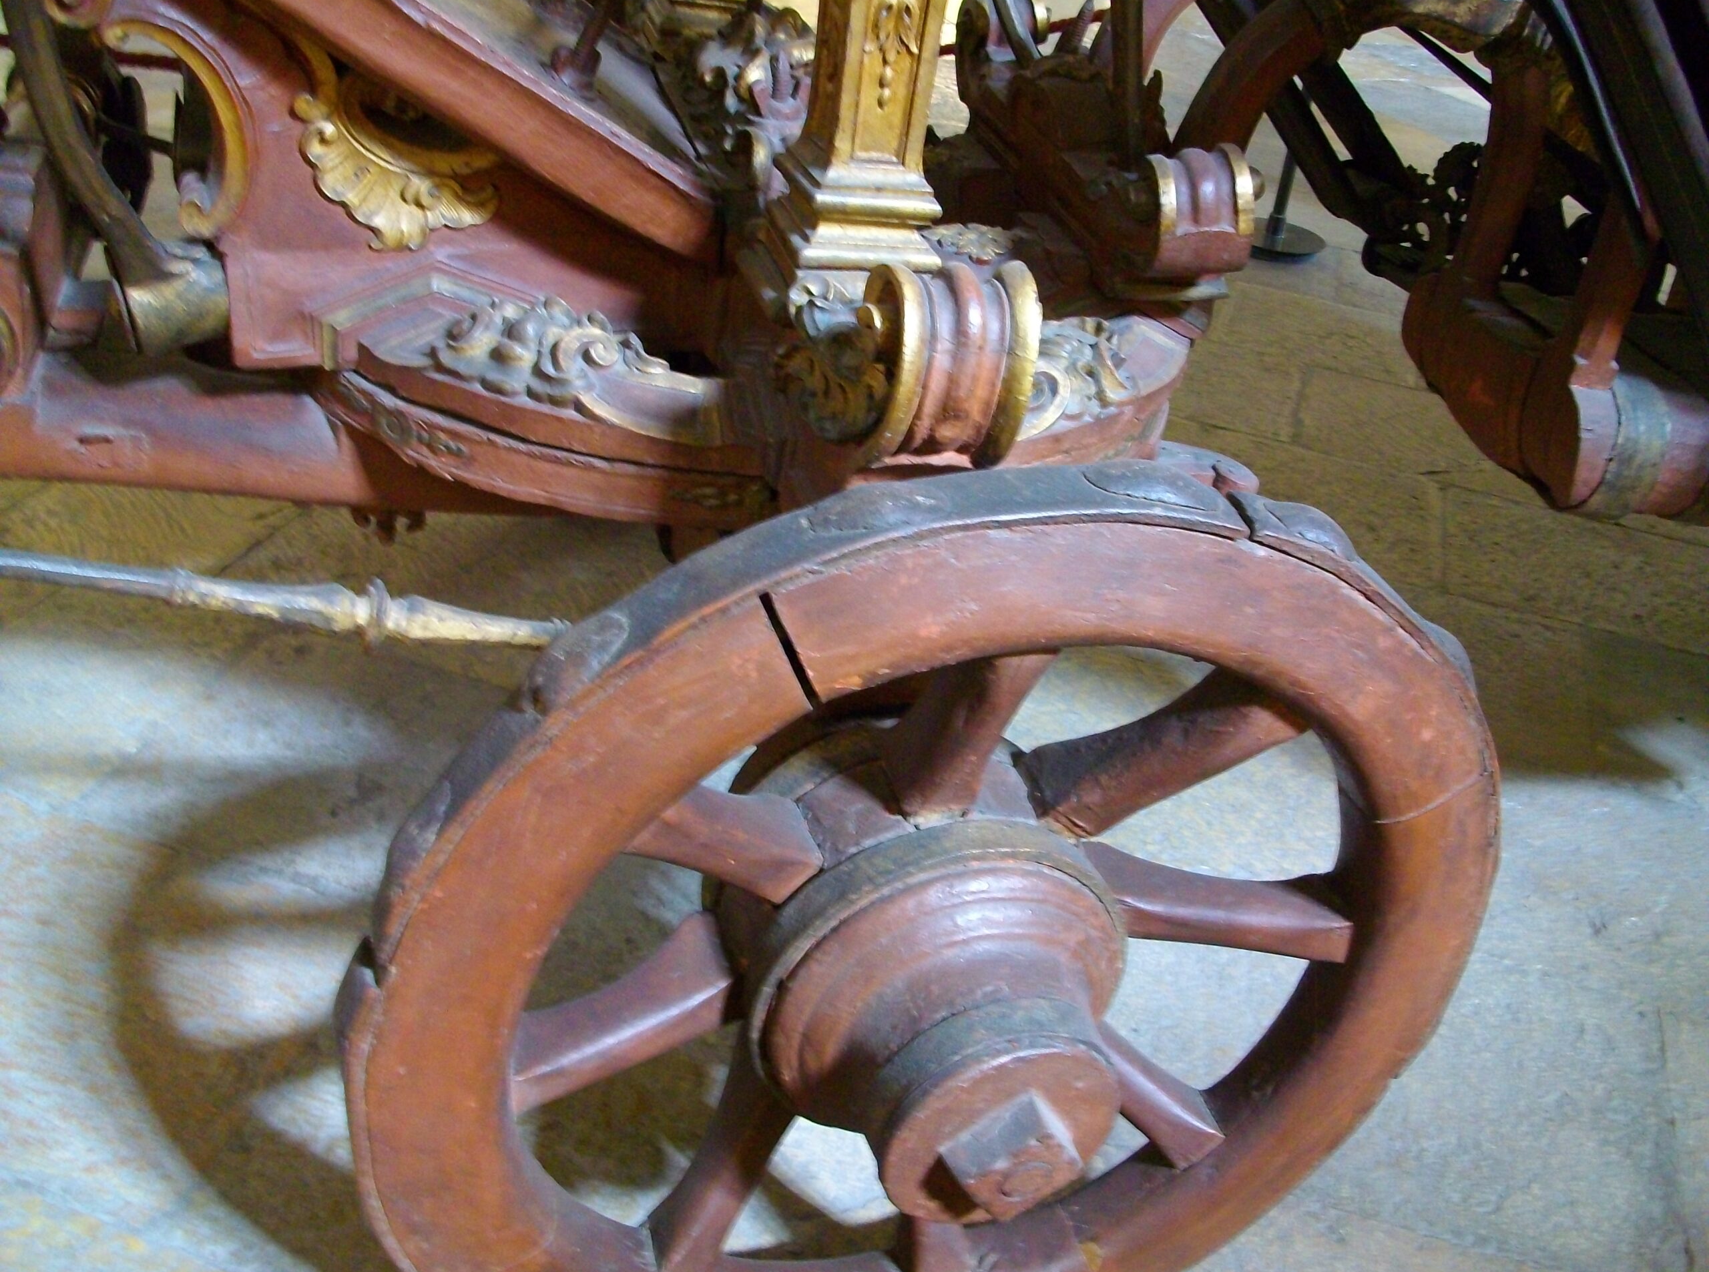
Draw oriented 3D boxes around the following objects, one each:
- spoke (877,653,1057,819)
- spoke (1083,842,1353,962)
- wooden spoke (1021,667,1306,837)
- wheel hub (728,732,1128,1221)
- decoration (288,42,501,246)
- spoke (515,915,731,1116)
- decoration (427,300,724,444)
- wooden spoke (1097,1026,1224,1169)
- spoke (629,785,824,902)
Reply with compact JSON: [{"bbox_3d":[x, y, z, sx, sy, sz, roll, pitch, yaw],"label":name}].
[{"bbox_3d":[0.094,0.062,1.250,0.047,0.227,0.061,-5,53,-16],"label":"spoke"},{"bbox_3d":[0.338,0.257,1.468,0.227,0.047,0.061,3,34,1],"label":"spoke"},{"bbox_3d":[0.259,0.101,1.334,0.047,0.227,0.061,35,35,-34],"label":"wooden spoke"},{"bbox_3d":[0.086,0.322,1.358,0.348,0.348,0.358,-7,35,-15],"label":"wheel hub"},{"bbox_3d":[-0.442,-0.471,1.531,0.201,0.206,0.049,-7,35,-15],"label":"decoration"},{"bbox_3d":[-0.194,0.322,1.327,0.227,0.047,0.061,-18,39,-30],"label":"spoke"},{"bbox_3d":[-0.265,-0.261,1.508,0.333,0.064,0.162,17,36,20],"label":"decoration"},{"bbox_3d":[0.257,0.432,1.559,0.234,0.047,0.061,42,13,-17],"label":"wooden spoke"},{"bbox_3d":[-0.102,0.149,1.240,0.047,0.227,0.061,-42,54,11],"label":"spoke"}]

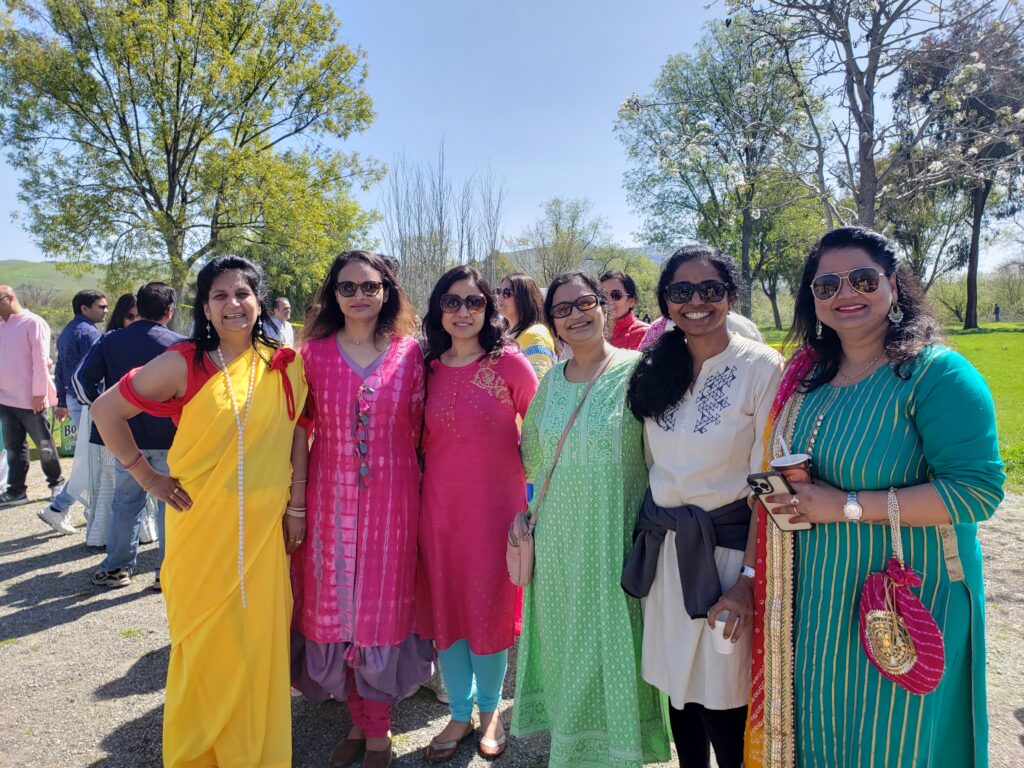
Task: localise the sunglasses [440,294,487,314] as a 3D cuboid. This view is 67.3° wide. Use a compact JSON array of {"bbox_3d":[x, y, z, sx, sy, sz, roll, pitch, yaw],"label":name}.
[{"bbox_3d":[-0.154,-0.257,2.495,0.148,0.060,0.130,-1,5,-2],"label":"sunglasses"}]

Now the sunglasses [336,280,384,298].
[{"bbox_3d":[-0.483,-0.303,2.485,0.146,0.052,0.130,0,5,-4],"label":"sunglasses"}]

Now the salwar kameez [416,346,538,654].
[{"bbox_3d":[-0.105,0.359,2.479,0.400,0.957,0.260,1,5,8],"label":"salwar kameez"}]

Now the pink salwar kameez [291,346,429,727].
[{"bbox_3d":[-0.467,0.461,2.469,0.440,1.235,0.300,0,5,-5],"label":"pink salwar kameez"}]

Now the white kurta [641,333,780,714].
[{"bbox_3d":[0.508,0.328,1.959,0.380,0.915,0.260,2,5,24],"label":"white kurta"}]

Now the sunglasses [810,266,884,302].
[{"bbox_3d":[0.697,-0.205,1.588,0.148,0.055,0.130,-9,0,27],"label":"sunglasses"}]

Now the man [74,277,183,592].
[{"bbox_3d":[-2.040,0.276,4.200,0.610,1.670,0.400,-2,5,-19],"label":"man"}]

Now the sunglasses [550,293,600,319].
[{"bbox_3d":[0.192,-0.222,2.183,0.140,0.042,0.130,-17,0,16],"label":"sunglasses"}]

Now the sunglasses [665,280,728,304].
[{"bbox_3d":[0.469,-0.229,1.943,0.148,0.053,0.130,1,5,14],"label":"sunglasses"}]

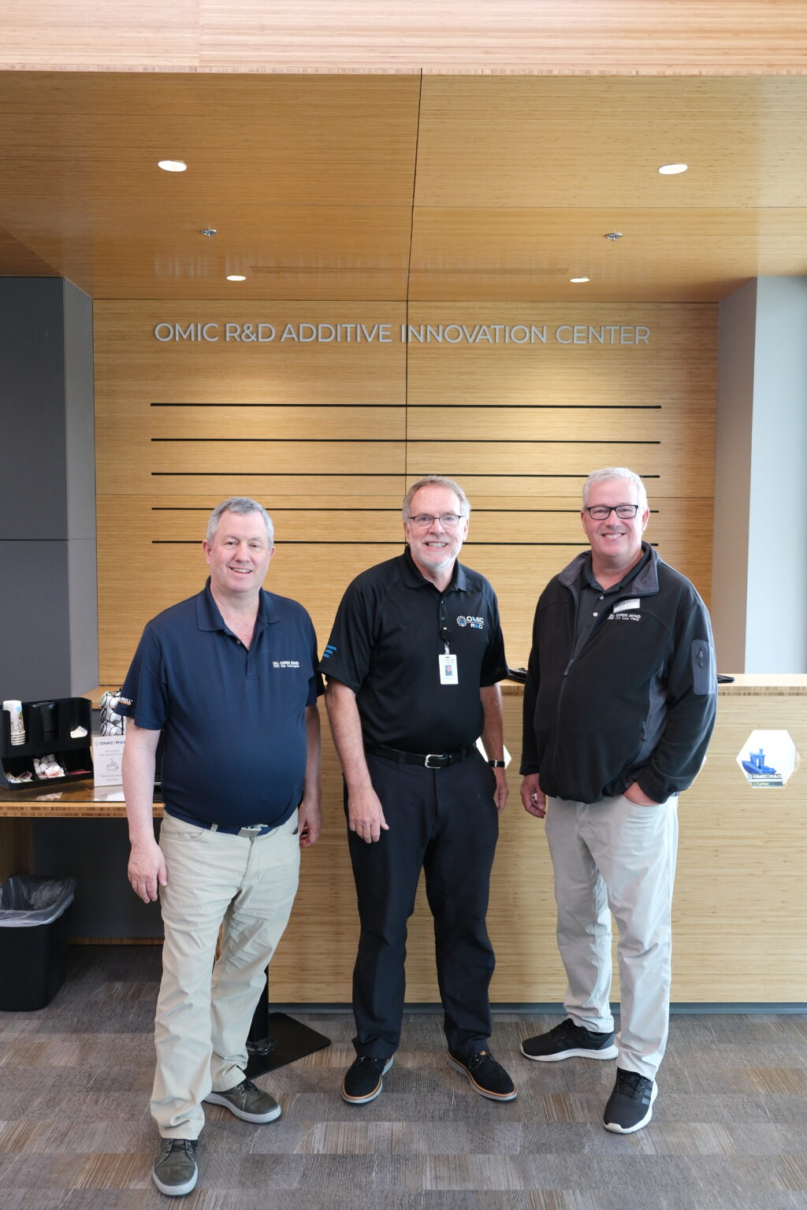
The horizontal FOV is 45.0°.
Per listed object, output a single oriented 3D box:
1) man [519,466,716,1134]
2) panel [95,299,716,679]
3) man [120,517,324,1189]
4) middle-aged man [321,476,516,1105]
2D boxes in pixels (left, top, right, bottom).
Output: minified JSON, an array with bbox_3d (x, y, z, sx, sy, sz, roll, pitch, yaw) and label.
[{"bbox_3d":[0.604,0.526,2.902,0.580,1.865,0.410,3,5,35],"label":"man"},{"bbox_3d":[0.012,-0.480,4.297,2.710,1.680,0.060,0,4,-1],"label":"panel"},{"bbox_3d":[-0.474,0.592,2.632,0.540,1.765,0.420,-2,5,-23],"label":"man"},{"bbox_3d":[0.048,0.538,2.911,0.590,1.835,0.380,-1,5,-20],"label":"middle-aged man"}]

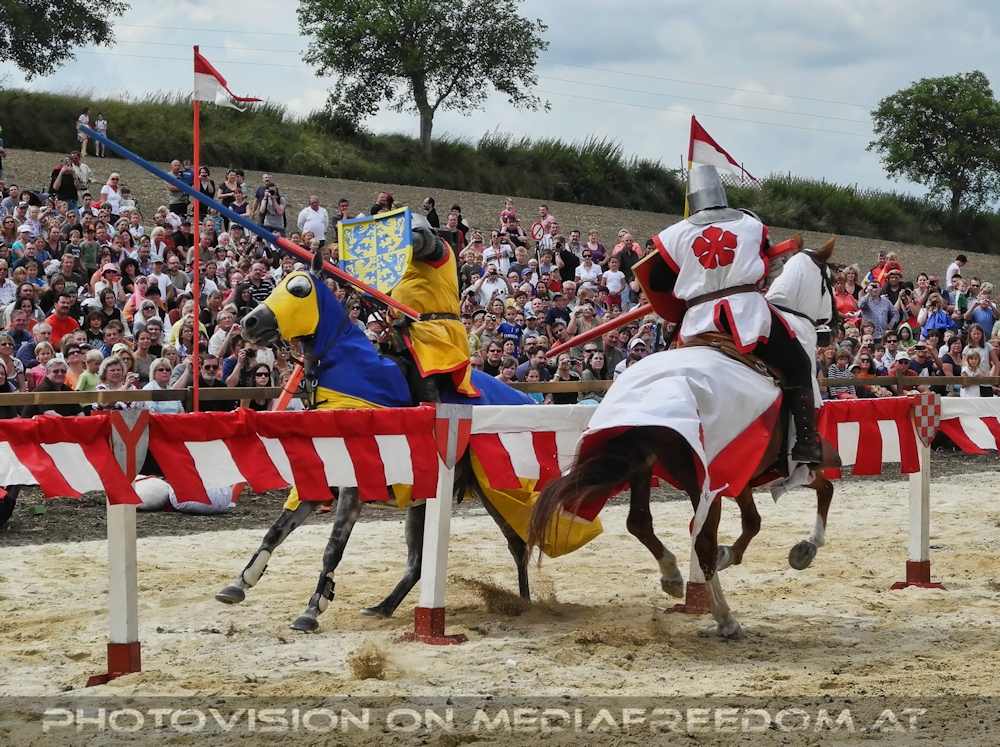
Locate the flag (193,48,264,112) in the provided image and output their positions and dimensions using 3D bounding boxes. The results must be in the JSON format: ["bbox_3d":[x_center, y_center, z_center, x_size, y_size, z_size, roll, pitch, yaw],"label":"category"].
[{"bbox_3d":[-2.570,-2.780,23.200,0.640,0.570,0.120,0,0,0],"label":"flag"}]

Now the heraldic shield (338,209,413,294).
[{"bbox_3d":[-0.730,-0.720,14.300,0.470,0.520,0.100,-7,-17,24],"label":"heraldic shield"}]

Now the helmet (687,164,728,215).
[{"bbox_3d":[1.190,-1.060,14.100,0.220,0.280,0.260,-7,0,0],"label":"helmet"}]

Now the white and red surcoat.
[{"bbox_3d":[1.245,-0.520,14.100,0.680,0.800,0.450,-2,-2,18],"label":"white and red surcoat"}]

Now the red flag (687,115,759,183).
[{"bbox_3d":[2.540,-2.560,28.000,0.790,0.740,0.120,0,0,0],"label":"red flag"}]

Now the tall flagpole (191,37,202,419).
[{"bbox_3d":[-2.870,-0.975,23.200,0.055,4.270,0.055,0,0,0],"label":"tall flagpole"}]

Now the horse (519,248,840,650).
[{"bbox_3d":[1.180,0.345,14.150,0.850,2.220,2.400,0,1,42],"label":"horse"}]

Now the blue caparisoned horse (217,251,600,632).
[{"bbox_3d":[-0.530,0.375,14.900,2.650,2.150,0.820,0,1,-43],"label":"blue caparisoned horse"}]

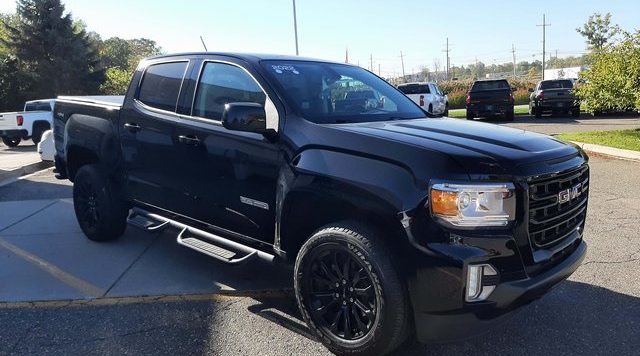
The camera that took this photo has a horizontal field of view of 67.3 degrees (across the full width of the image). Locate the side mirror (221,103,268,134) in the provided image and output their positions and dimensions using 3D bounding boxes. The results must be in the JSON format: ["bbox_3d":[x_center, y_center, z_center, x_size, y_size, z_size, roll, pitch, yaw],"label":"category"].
[{"bbox_3d":[-0.468,-0.369,2.980,0.130,0.190,0.240,8,12,41],"label":"side mirror"}]

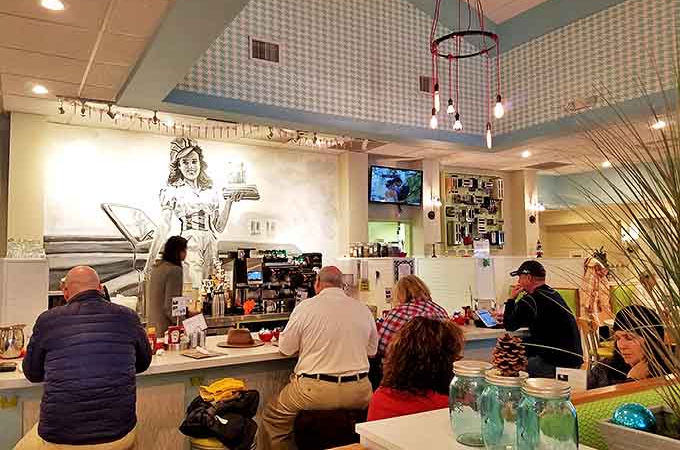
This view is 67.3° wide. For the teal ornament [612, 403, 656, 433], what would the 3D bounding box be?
[{"bbox_3d":[0.451,0.301,0.782,0.062,0.060,0.062,2,-4,-29],"label":"teal ornament"}]

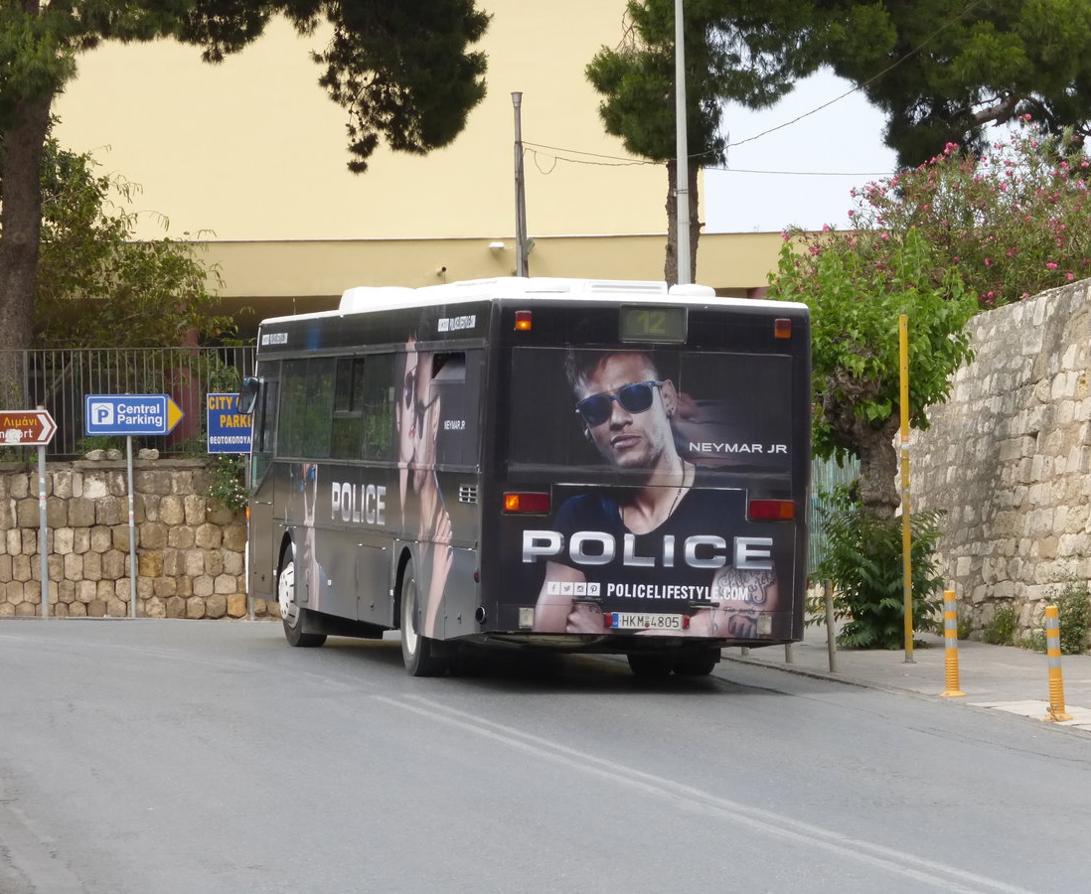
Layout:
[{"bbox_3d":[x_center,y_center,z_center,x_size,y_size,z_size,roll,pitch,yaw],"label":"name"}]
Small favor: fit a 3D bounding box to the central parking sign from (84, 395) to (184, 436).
[{"bbox_3d":[-4.595,-0.356,59.400,1.110,0.460,0.040,0,0,0],"label":"central parking sign"}]

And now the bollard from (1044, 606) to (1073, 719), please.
[{"bbox_3d":[3.412,1.446,35.400,0.195,0.760,0.195,-3,0,0],"label":"bollard"}]

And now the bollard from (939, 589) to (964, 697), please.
[{"bbox_3d":[2.897,1.402,37.800,0.195,0.757,0.195,-2,0,0],"label":"bollard"}]

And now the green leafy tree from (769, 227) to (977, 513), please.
[{"bbox_3d":[2.886,-0.083,46.900,1.900,3.650,1.900,-1,0,0],"label":"green leafy tree"}]

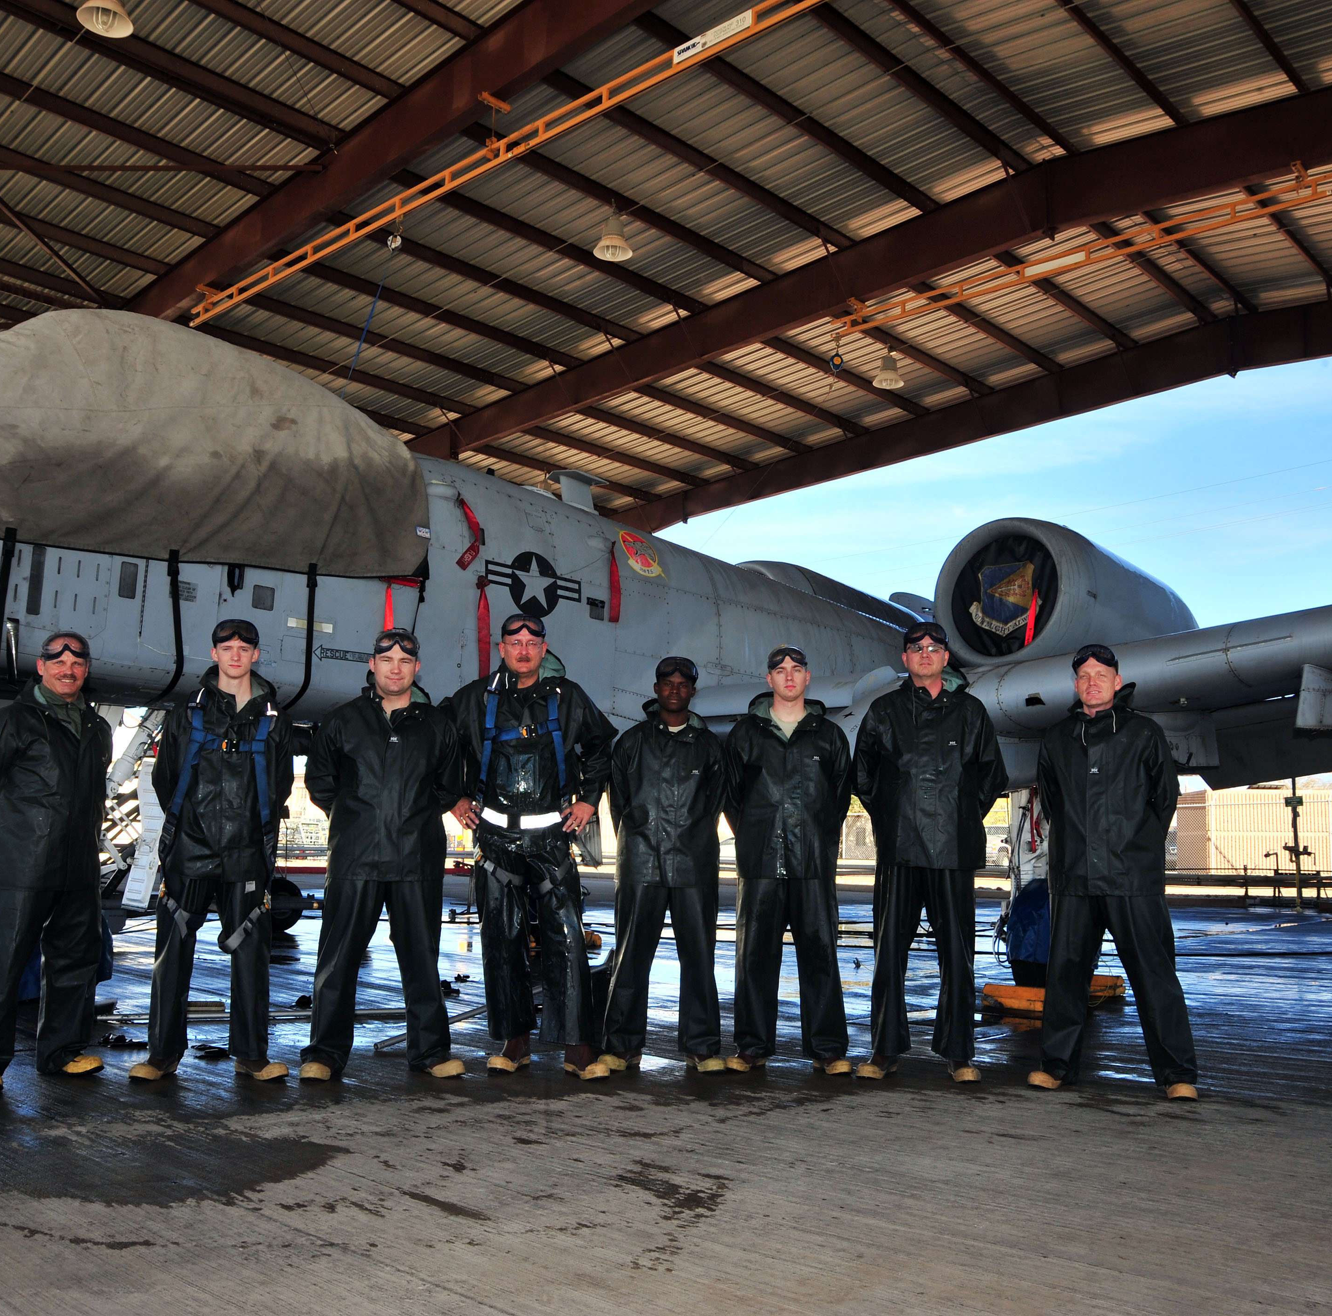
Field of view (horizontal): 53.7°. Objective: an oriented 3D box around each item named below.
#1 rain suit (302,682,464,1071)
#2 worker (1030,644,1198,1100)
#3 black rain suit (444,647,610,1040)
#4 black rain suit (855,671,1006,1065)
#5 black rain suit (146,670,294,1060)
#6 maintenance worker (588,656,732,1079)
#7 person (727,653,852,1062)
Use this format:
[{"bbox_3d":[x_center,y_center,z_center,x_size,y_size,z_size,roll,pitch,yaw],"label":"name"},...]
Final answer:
[{"bbox_3d":[-1.162,0.856,5.413,0.633,1.529,0.420,4,-9,-17],"label":"rain suit"},{"bbox_3d":[1.803,0.830,5.320,0.644,1.788,0.430,-1,-7,19],"label":"worker"},{"bbox_3d":[-0.564,0.786,5.501,0.676,1.615,0.420,2,-8,-6],"label":"black rain suit"},{"bbox_3d":[1.135,0.871,5.645,0.629,1.643,0.420,0,-8,9],"label":"black rain suit"},{"bbox_3d":[-1.796,0.825,5.328,0.577,1.587,0.380,3,-7,-13],"label":"black rain suit"},{"bbox_3d":[-0.026,0.863,5.636,0.615,1.754,0.430,1,-7,0],"label":"maintenance worker"},{"bbox_3d":[0.526,0.832,5.651,0.554,1.787,0.430,0,-7,5],"label":"person"}]

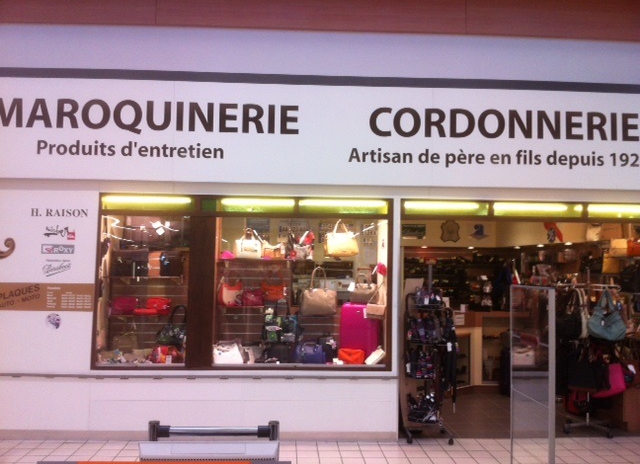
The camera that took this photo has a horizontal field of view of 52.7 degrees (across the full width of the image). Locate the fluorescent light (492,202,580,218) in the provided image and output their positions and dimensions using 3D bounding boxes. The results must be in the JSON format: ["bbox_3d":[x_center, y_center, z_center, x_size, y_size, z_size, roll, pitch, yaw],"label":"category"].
[{"bbox_3d":[2.168,-0.219,6.504,0.901,0.157,0.100,1,-3,-3],"label":"fluorescent light"}]

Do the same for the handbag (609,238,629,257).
[{"bbox_3d":[3.505,0.186,7.587,0.220,0.220,0.120,0,-3,12],"label":"handbag"}]

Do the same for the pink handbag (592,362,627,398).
[{"bbox_3d":[3.014,1.546,6.750,0.360,0.340,0.160,3,-3,-33],"label":"pink handbag"}]

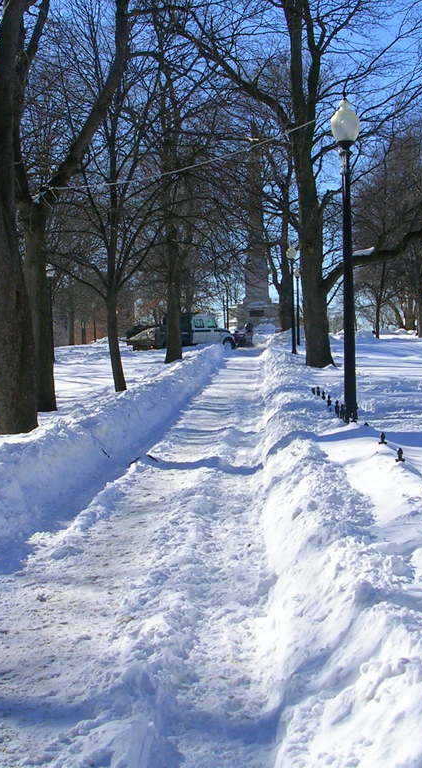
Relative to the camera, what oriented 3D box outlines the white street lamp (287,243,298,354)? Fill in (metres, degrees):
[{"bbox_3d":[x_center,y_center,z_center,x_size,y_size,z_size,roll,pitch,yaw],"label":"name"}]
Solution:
[{"bbox_3d":[3.275,-3.403,45.000,0.410,4.500,0.410,-1,1,0],"label":"white street lamp"}]

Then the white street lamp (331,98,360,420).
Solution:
[{"bbox_3d":[1.971,-1.787,16.200,0.410,4.660,0.410,-1,1,0],"label":"white street lamp"}]

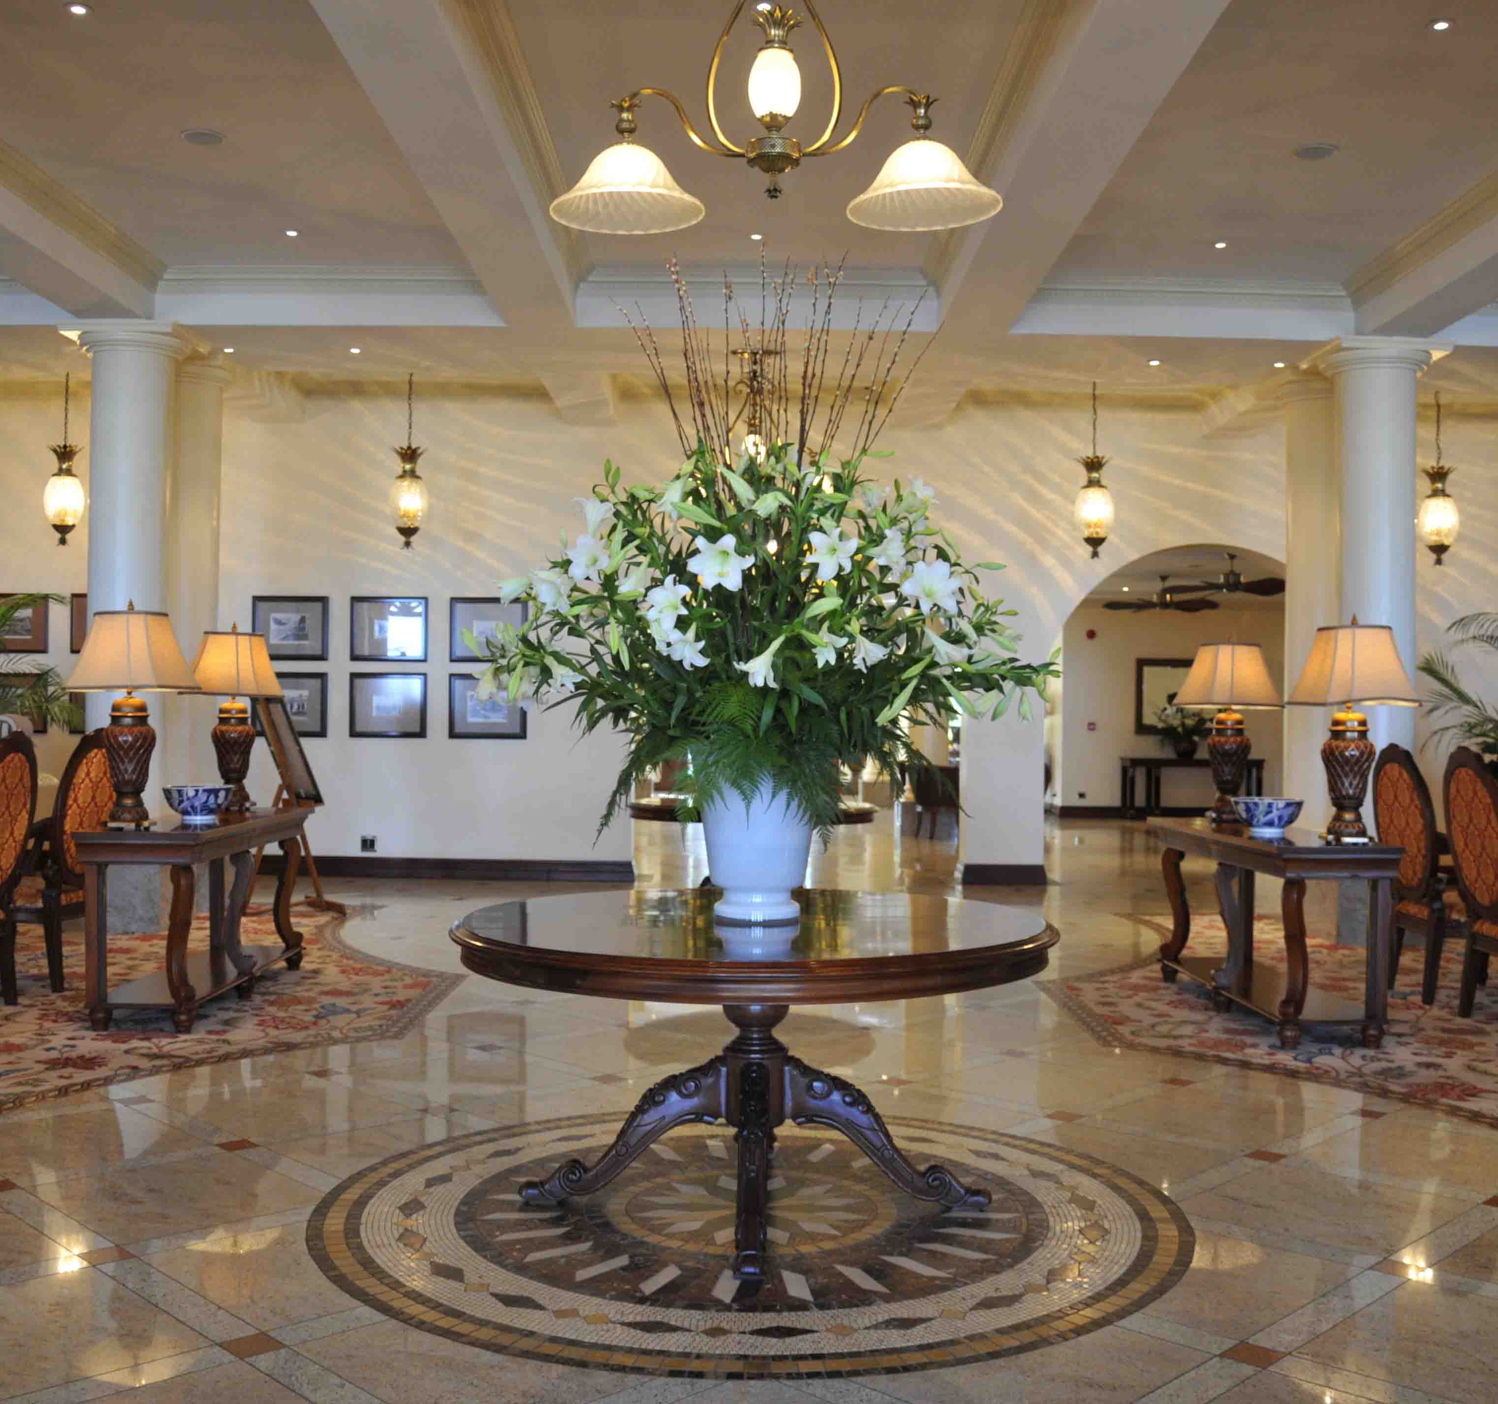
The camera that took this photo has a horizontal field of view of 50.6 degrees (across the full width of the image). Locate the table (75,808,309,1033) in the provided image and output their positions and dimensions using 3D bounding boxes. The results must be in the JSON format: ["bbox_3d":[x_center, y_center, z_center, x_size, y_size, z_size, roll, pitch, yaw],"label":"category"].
[{"bbox_3d":[-2.411,0.917,7.024,0.500,0.797,1.620,1,0,0],"label":"table"}]

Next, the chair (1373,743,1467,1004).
[{"bbox_3d":[3.371,0.795,7.465,0.700,1.185,0.610,1,0,-2],"label":"chair"}]

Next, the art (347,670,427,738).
[{"bbox_3d":[-2.760,0.025,12.201,0.600,0.515,0.040,1,-1,0],"label":"art"}]

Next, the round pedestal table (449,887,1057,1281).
[{"bbox_3d":[0.014,0.900,3.986,1.500,0.730,1.500,1,-1,0],"label":"round pedestal table"}]

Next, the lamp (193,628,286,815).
[{"bbox_3d":[-2.501,0.074,7.699,0.500,0.910,0.500,1,-1,0],"label":"lamp"}]

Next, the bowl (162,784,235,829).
[{"bbox_3d":[-2.354,0.441,6.767,0.305,0.160,0.305,1,0,0],"label":"bowl"}]

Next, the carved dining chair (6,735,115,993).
[{"bbox_3d":[-3.364,0.714,7.365,0.700,1.185,0.610,1,0,3],"label":"carved dining chair"}]

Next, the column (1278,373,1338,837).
[{"bbox_3d":[3.714,-0.308,10.207,0.610,3.440,0.610,1,-1,0],"label":"column"}]

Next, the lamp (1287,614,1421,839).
[{"bbox_3d":[2.455,0.114,6.450,0.510,0.915,0.510,1,0,0],"label":"lamp"}]

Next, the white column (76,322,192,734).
[{"bbox_3d":[-3.515,-0.403,9.077,0.610,3.410,0.610,1,-1,0],"label":"white column"}]

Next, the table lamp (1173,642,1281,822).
[{"bbox_3d":[2.314,0.132,7.649,0.510,0.910,0.510,1,0,0],"label":"table lamp"}]

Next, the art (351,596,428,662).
[{"bbox_3d":[-2.761,-0.556,12.174,0.590,0.495,0.035,1,0,0],"label":"art"}]

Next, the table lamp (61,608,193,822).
[{"bbox_3d":[-2.571,0.055,6.579,0.510,0.910,0.510,1,-1,0],"label":"table lamp"}]

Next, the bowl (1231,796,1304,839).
[{"bbox_3d":[2.204,0.492,6.713,0.315,0.160,0.315,1,-1,0],"label":"bowl"}]

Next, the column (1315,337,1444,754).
[{"bbox_3d":[3.664,-0.320,9.227,0.620,3.430,0.620,1,-1,0],"label":"column"}]

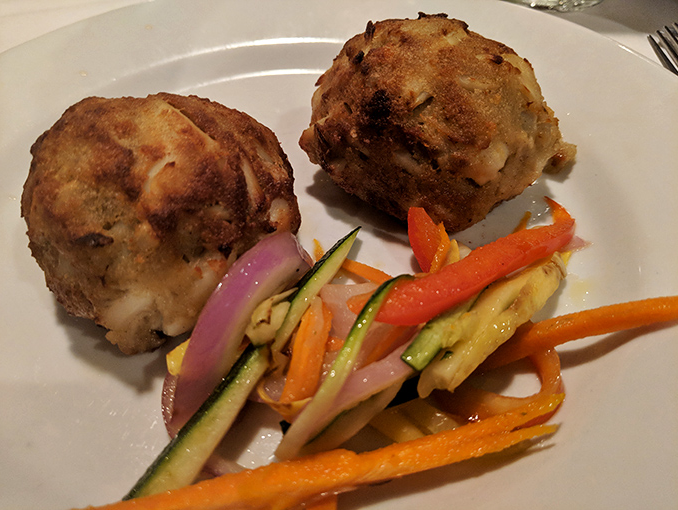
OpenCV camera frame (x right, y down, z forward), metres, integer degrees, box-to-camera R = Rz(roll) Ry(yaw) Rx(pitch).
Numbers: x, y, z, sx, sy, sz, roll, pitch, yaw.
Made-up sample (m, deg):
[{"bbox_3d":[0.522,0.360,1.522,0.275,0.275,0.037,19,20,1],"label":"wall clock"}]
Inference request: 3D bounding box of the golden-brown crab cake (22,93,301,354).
[{"bbox_3d":[-0.048,-0.011,0.151,0.076,0.058,0.079,-3,52,0],"label":"golden-brown crab cake"}]

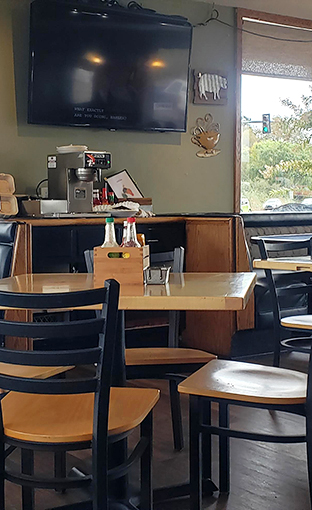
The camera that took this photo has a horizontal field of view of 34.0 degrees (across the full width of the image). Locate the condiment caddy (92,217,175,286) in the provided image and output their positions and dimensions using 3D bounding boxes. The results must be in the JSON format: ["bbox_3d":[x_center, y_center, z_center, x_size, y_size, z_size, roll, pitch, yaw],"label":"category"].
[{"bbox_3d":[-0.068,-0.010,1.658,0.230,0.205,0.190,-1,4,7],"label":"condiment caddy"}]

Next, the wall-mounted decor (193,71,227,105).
[{"bbox_3d":[0.439,-1.343,4.095,0.328,0.268,0.030,-3,4,-22],"label":"wall-mounted decor"}]

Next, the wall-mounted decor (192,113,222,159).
[{"bbox_3d":[0.399,-0.959,4.100,0.272,0.365,0.030,-3,4,-22],"label":"wall-mounted decor"}]

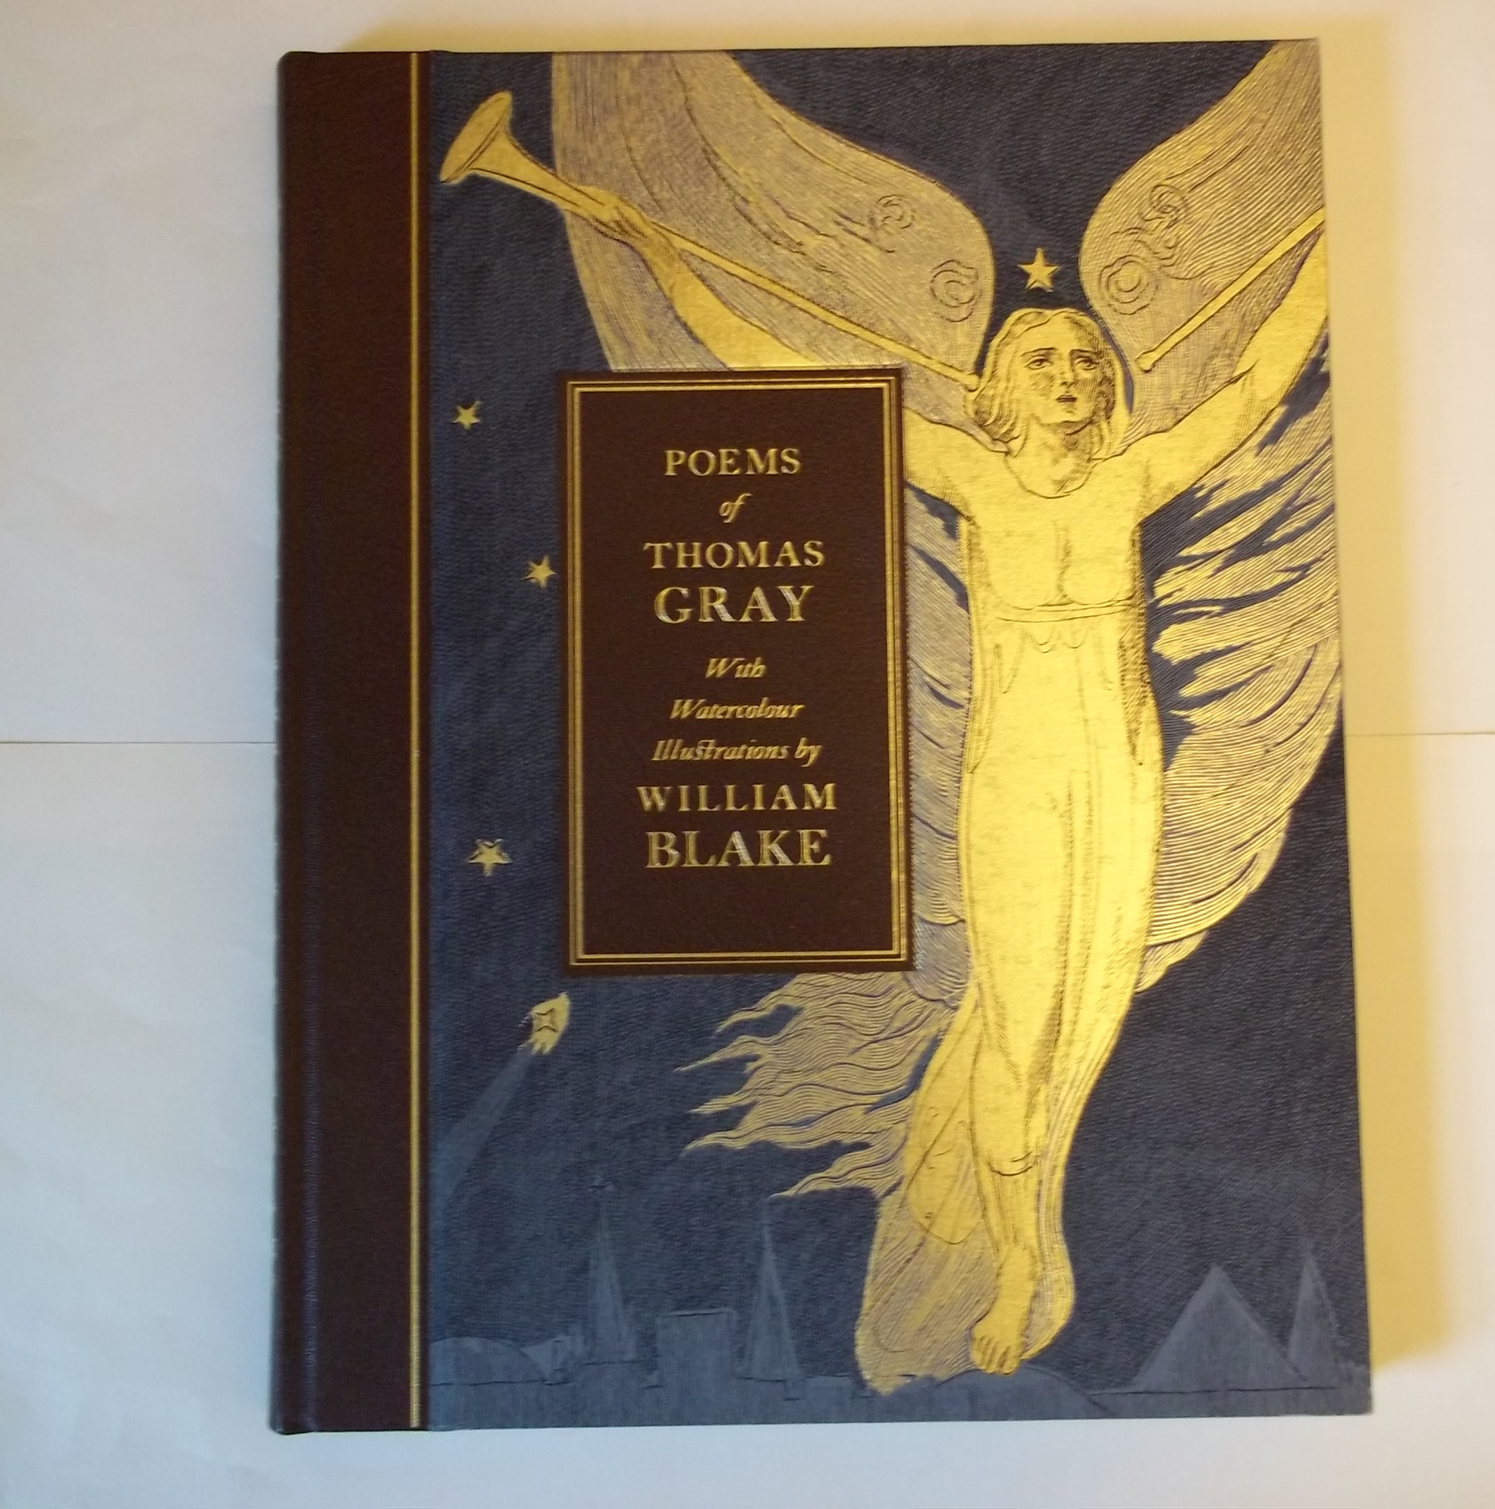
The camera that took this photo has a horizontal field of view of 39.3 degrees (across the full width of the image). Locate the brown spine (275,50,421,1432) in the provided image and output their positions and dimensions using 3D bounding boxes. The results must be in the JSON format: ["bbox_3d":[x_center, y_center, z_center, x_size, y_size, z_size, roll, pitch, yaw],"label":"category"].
[{"bbox_3d":[-0.089,-0.006,0.480,0.034,0.027,0.309,-1,85,0],"label":"brown spine"}]

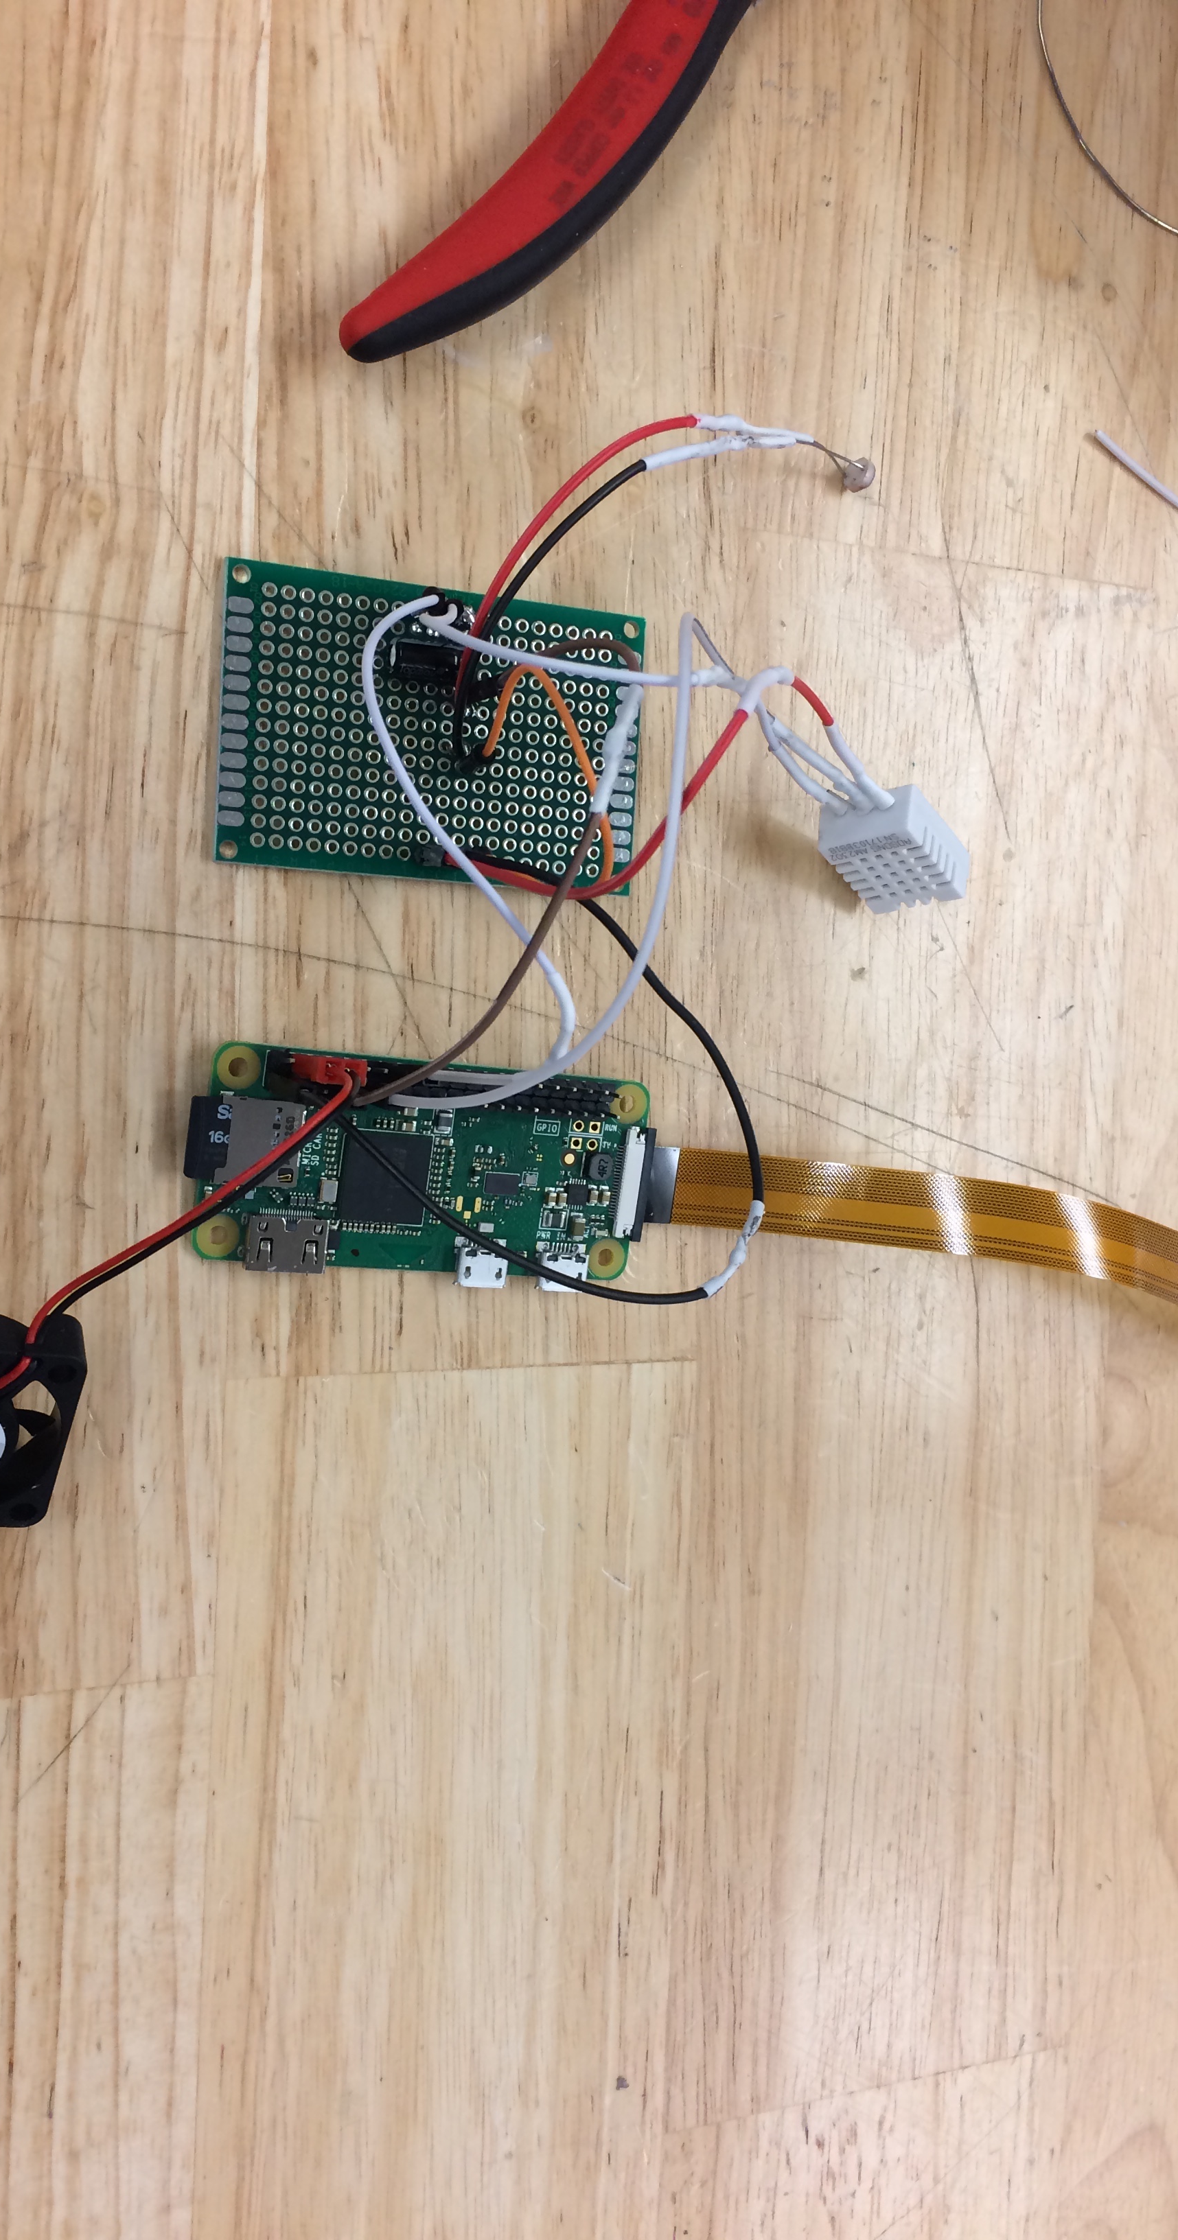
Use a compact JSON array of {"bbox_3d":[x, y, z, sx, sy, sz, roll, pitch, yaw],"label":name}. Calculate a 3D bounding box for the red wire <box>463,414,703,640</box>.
[{"bbox_3d":[-0.002,-0.082,0.251,0.044,0.012,0.007,-48,110,-13],"label":"red wire"}]

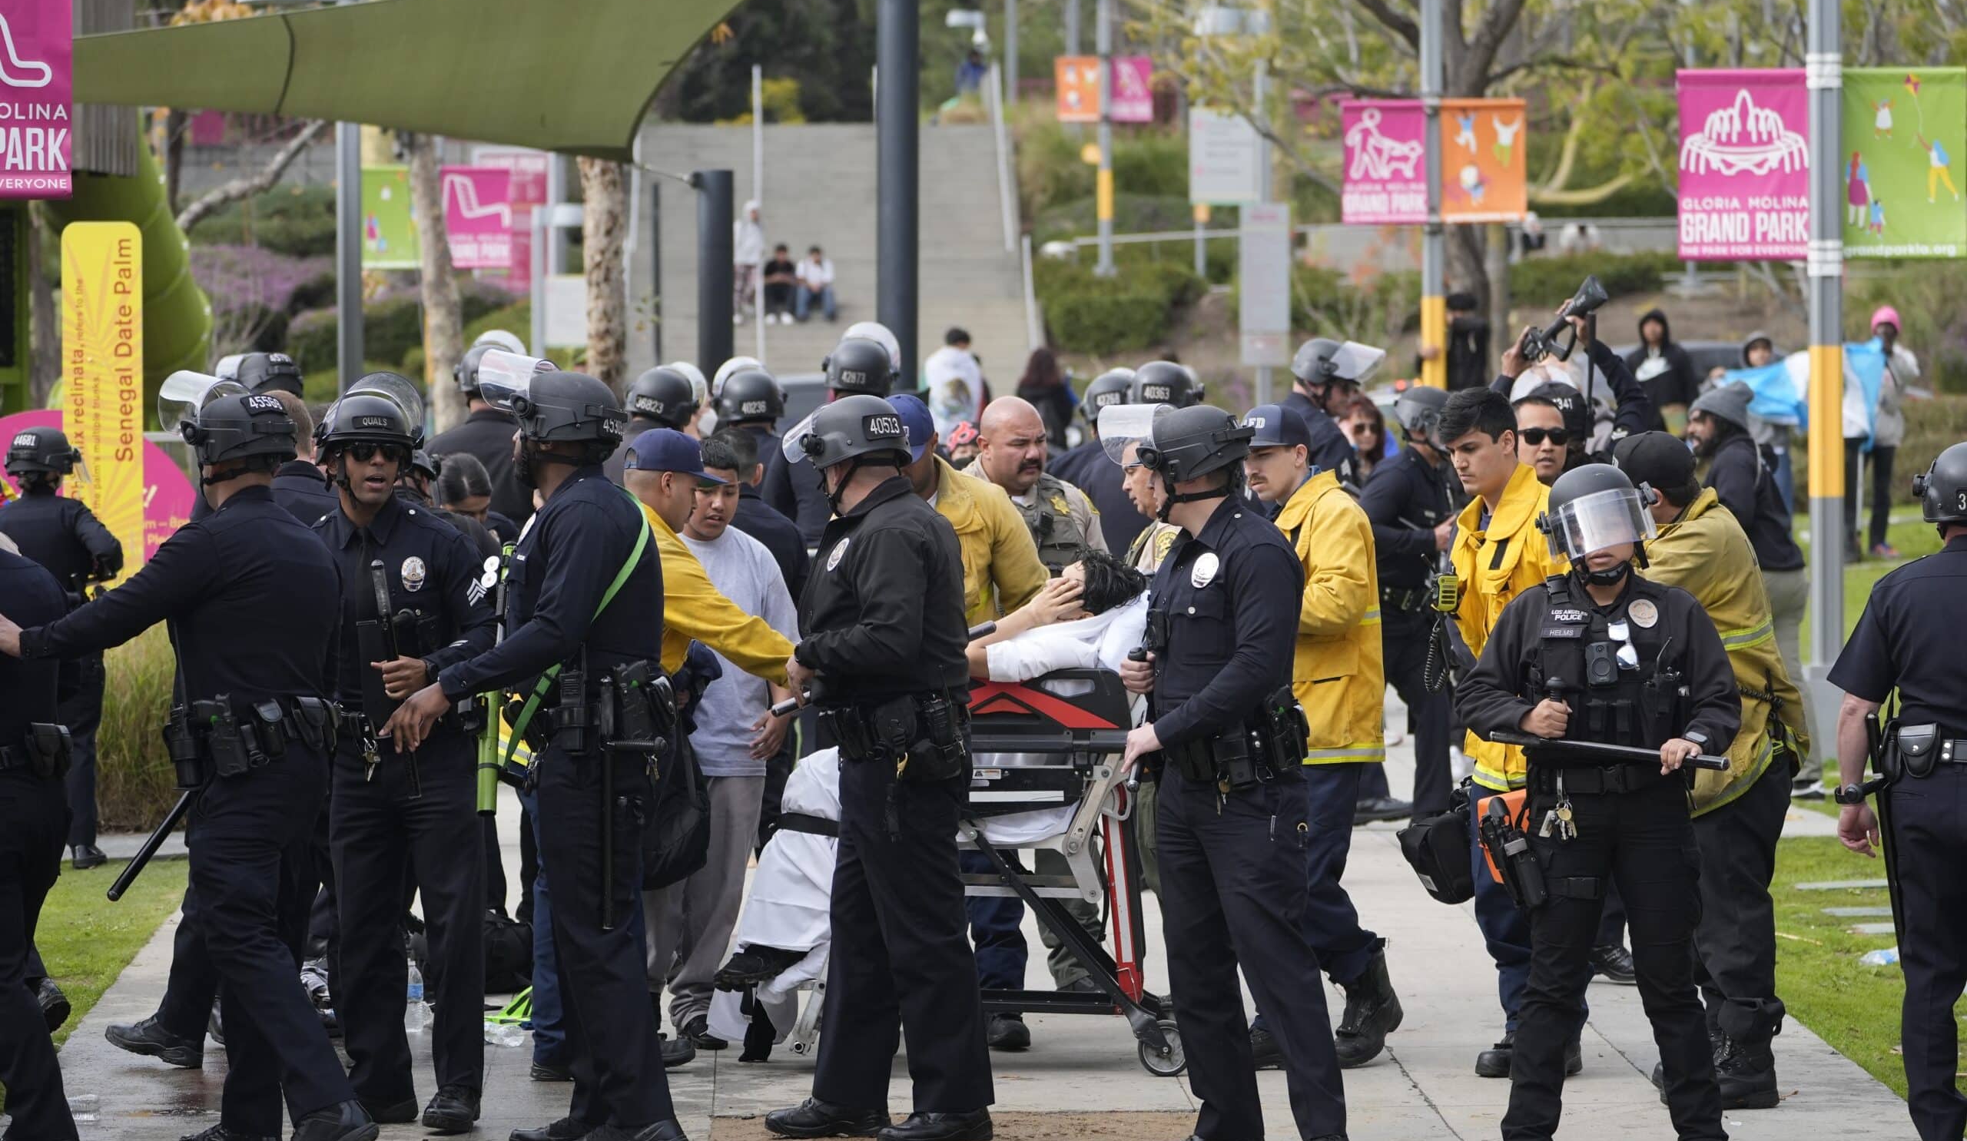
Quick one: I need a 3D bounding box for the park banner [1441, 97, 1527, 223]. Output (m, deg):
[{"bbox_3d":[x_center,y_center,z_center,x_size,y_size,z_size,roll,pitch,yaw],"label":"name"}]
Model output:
[{"bbox_3d":[3.668,-3.002,58.400,0.620,0.910,0.030,0,1,-2],"label":"park banner"}]

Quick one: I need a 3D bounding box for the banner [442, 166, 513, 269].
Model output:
[{"bbox_3d":[-4.348,-3.033,68.500,0.600,0.880,0.040,0,1,0],"label":"banner"}]

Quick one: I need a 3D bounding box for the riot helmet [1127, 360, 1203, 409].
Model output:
[{"bbox_3d":[0.628,-0.611,27.500,0.270,0.240,0.320,0,1,16],"label":"riot helmet"}]

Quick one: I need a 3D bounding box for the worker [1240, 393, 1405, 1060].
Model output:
[{"bbox_3d":[0.907,0.448,21.650,0.470,1.800,0.530,-1,1,-26],"label":"worker"}]

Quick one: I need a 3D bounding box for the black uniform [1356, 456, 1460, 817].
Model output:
[{"bbox_3d":[1.751,0.251,33.000,0.450,1.530,0.500,1,1,30],"label":"black uniform"}]

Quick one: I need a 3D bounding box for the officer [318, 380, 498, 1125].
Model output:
[{"bbox_3d":[-1.470,0.467,20.050,0.510,1.860,0.380,1,1,29],"label":"officer"}]

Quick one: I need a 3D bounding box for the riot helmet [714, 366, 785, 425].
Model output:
[{"bbox_3d":[-0.855,-0.637,29.300,0.260,0.215,0.290,0,1,-12],"label":"riot helmet"}]

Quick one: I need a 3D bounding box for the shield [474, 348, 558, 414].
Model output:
[{"bbox_3d":[-1.123,-0.453,19.200,0.180,0.170,0.250,0,1,26],"label":"shield"}]

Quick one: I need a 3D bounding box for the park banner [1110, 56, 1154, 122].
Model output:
[{"bbox_3d":[2.064,-6.699,111.000,0.620,0.910,0.030,0,1,-2],"label":"park banner"}]

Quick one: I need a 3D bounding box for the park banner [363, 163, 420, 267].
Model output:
[{"bbox_3d":[-5.188,-3.128,70.500,0.620,0.910,0.030,0,1,-2],"label":"park banner"}]

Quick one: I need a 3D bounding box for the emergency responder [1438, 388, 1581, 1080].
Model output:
[{"bbox_3d":[1.400,0.433,21.100,0.550,1.830,0.460,1,1,34],"label":"emergency responder"}]

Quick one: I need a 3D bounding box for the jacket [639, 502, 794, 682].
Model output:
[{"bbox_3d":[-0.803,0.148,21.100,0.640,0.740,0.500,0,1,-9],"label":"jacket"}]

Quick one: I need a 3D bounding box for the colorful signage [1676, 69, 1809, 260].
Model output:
[{"bbox_3d":[3.687,-1.967,38.700,0.640,0.930,0.030,0,1,0],"label":"colorful signage"}]

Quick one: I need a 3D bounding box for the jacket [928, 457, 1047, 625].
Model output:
[{"bbox_3d":[-0.040,0.056,21.700,0.600,0.800,0.450,1,1,37],"label":"jacket"}]

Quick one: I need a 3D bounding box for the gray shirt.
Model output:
[{"bbox_3d":[-0.674,0.216,21.800,0.460,0.700,0.300,0,1,21],"label":"gray shirt"}]

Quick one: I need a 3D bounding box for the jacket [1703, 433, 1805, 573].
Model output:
[{"bbox_3d":[3.342,-0.285,34.800,0.480,0.660,0.500,0,1,3],"label":"jacket"}]

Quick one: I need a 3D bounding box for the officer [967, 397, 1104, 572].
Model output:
[{"bbox_3d":[0.157,0.379,23.600,0.620,1.800,0.450,0,1,-14],"label":"officer"}]

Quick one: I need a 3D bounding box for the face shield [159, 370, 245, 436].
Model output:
[{"bbox_3d":[-1.854,-0.397,19.000,0.180,0.170,0.250,1,1,35],"label":"face shield"}]

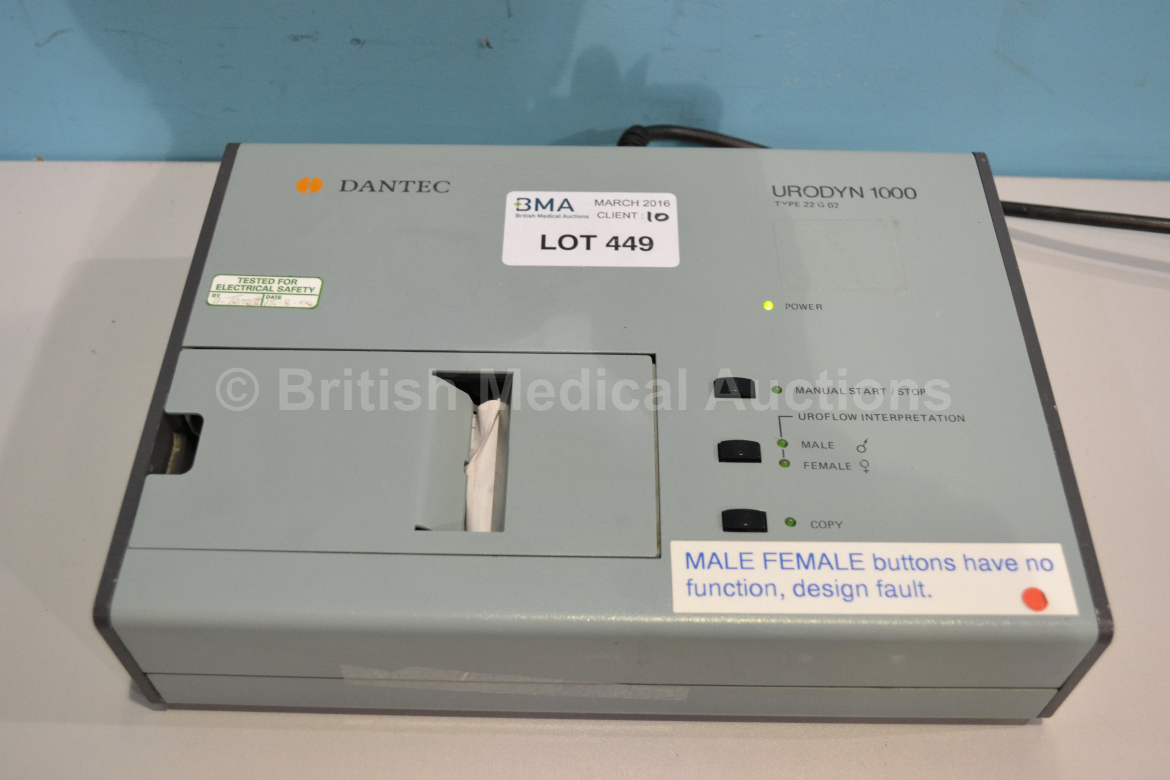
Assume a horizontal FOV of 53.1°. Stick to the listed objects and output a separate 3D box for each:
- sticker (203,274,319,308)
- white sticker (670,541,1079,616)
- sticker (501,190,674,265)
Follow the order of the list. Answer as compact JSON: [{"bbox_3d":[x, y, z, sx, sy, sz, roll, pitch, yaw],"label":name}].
[{"bbox_3d":[-0.113,-0.035,0.412,0.039,0.001,0.015,2,53,1],"label":"sticker"},{"bbox_3d":[0.085,0.055,0.345,0.117,0.001,0.024,0,53,0],"label":"white sticker"},{"bbox_3d":[0.002,-0.059,0.431,0.064,0.001,0.038,1,53,0],"label":"sticker"}]

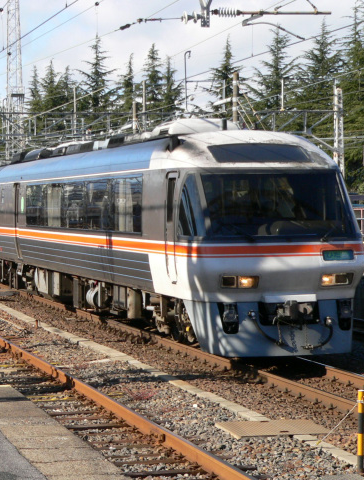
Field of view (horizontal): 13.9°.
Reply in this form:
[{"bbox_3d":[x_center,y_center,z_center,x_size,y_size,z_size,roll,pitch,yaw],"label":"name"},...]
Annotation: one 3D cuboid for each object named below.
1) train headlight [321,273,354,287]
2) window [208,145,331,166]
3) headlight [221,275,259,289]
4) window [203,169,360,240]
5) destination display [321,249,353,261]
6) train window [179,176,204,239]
[{"bbox_3d":[2.373,0.617,22.917,0.560,0.200,0.120,-1,1,-23],"label":"train headlight"},{"bbox_3d":[1.294,-1.384,24.036,1.720,0.320,0.600,0,1,-15],"label":"window"},{"bbox_3d":[0.869,0.637,22.502,0.580,0.200,0.120,0,1,-7],"label":"headlight"},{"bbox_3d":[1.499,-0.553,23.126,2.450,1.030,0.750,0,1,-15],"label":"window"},{"bbox_3d":[2.386,0.226,22.974,0.520,0.180,0.080,-1,1,-22],"label":"destination display"},{"bbox_3d":[0.166,-0.531,23.070,0.170,0.980,0.750,-1,2,-29],"label":"train window"}]

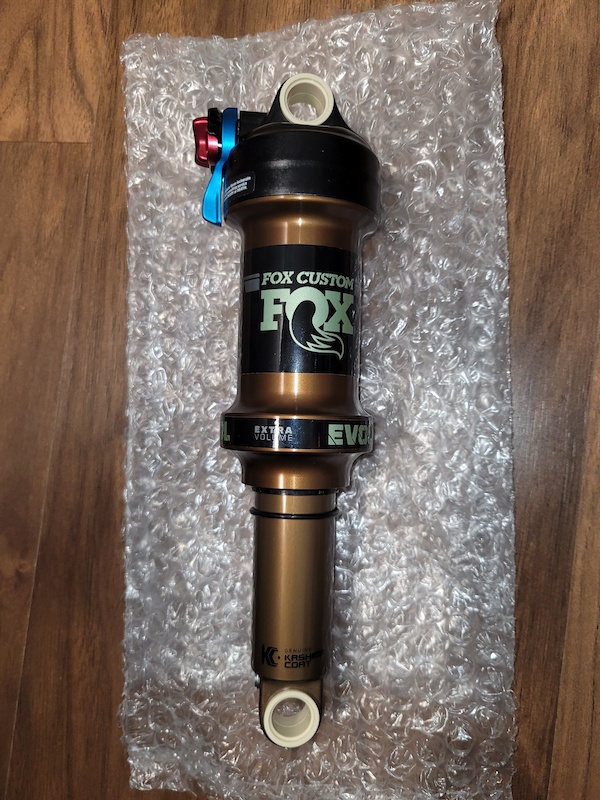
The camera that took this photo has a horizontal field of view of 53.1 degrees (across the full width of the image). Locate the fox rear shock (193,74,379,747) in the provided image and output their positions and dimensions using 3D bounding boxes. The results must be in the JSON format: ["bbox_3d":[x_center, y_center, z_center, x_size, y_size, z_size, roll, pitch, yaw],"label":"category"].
[{"bbox_3d":[-0.006,0.002,0.221,0.068,0.057,0.243,2,88,-5],"label":"fox rear shock"}]

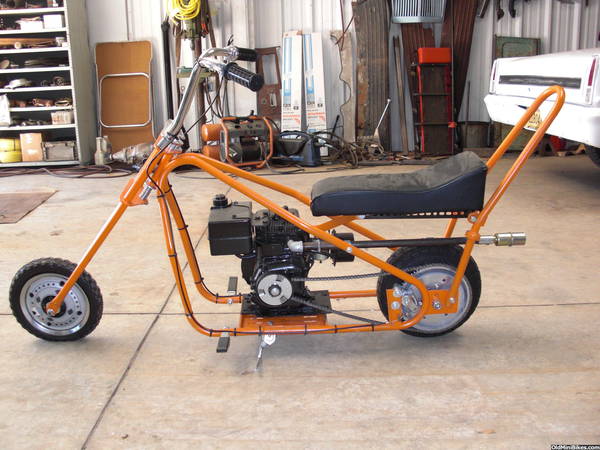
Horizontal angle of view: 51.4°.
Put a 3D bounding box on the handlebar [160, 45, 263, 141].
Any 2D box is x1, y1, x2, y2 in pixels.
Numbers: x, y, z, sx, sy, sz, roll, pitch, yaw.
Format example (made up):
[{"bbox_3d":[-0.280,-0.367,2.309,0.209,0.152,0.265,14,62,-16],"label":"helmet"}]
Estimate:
[{"bbox_3d":[-0.215,-0.339,1.611,0.281,0.214,0.545,-2,22,-3],"label":"handlebar"}]

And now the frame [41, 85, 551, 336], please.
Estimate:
[{"bbox_3d":[-0.027,-0.036,1.726,1.397,0.667,0.229,-1,22,0],"label":"frame"}]

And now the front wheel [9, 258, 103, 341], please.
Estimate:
[{"bbox_3d":[-0.708,0.222,1.825,0.262,0.262,0.069,-1,22,-2],"label":"front wheel"}]

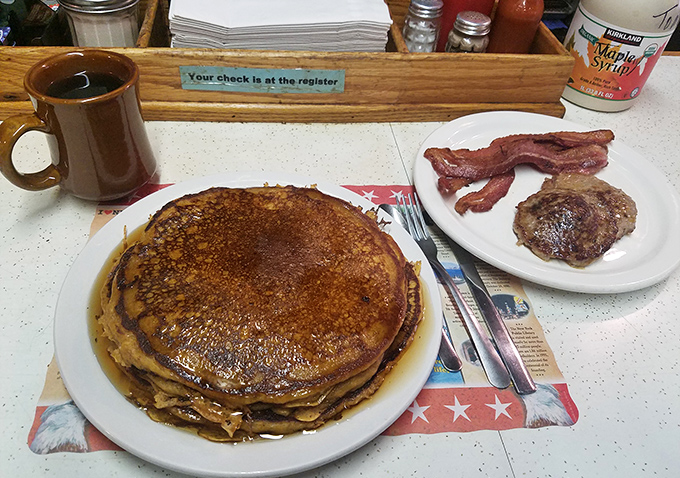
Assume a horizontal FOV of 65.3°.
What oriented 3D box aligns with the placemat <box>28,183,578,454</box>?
[{"bbox_3d":[-0.024,0.036,0.412,0.347,0.002,0.245,-1,46,-7],"label":"placemat"}]

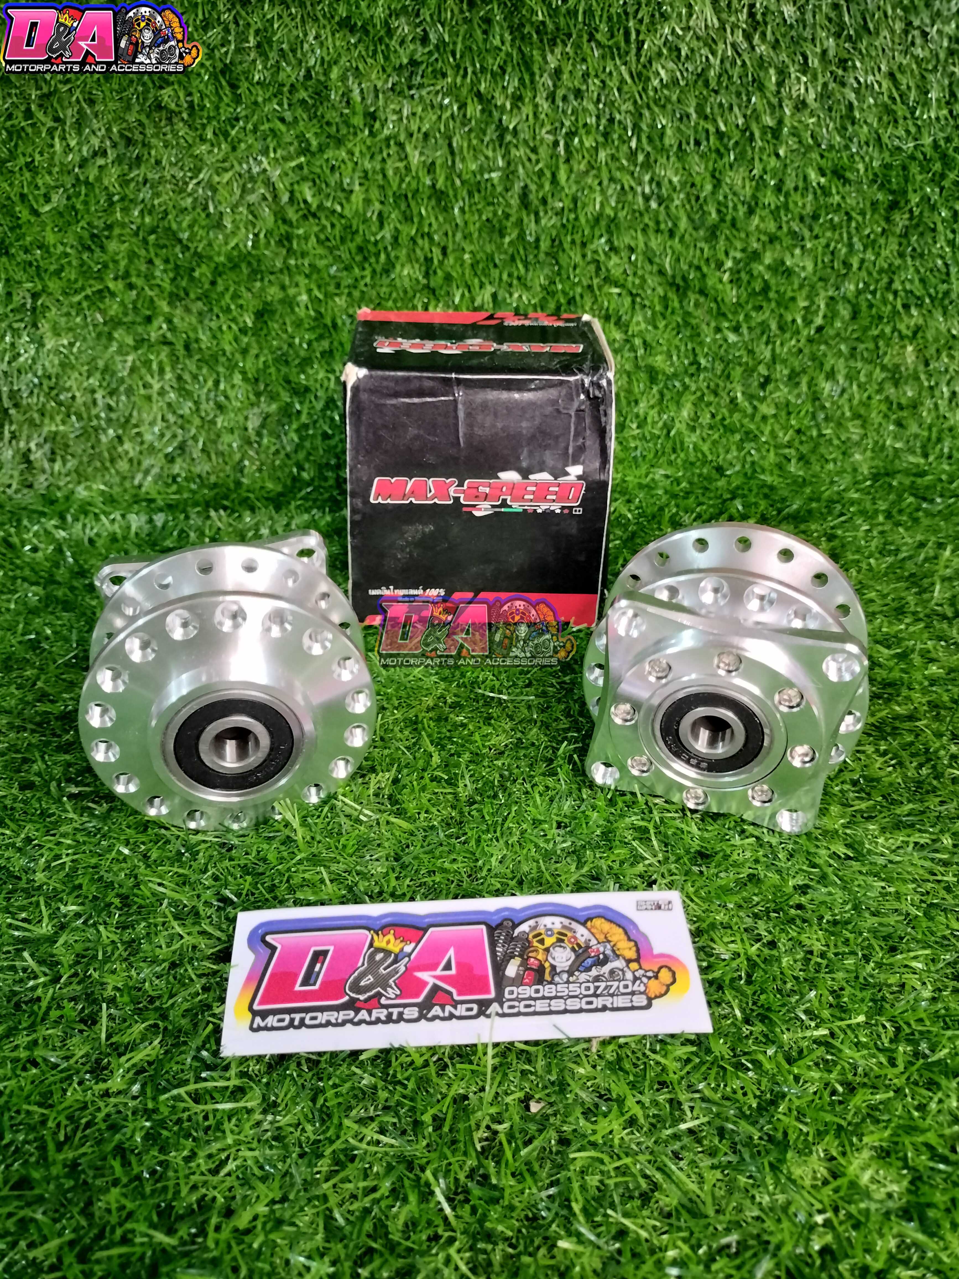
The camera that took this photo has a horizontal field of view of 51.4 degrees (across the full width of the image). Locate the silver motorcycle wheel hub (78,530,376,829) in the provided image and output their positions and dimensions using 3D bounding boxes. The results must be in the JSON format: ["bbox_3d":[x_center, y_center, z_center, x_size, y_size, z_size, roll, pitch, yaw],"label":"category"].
[{"bbox_3d":[-0.072,0.013,0.294,0.081,0.081,0.061,-8,34,-10],"label":"silver motorcycle wheel hub"}]

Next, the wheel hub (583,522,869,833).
[{"bbox_3d":[0.072,0.010,0.294,0.081,0.081,0.061,9,35,16],"label":"wheel hub"}]

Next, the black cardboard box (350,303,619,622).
[{"bbox_3d":[-0.002,-0.068,0.398,0.092,0.102,0.079,0,33,-2],"label":"black cardboard box"}]

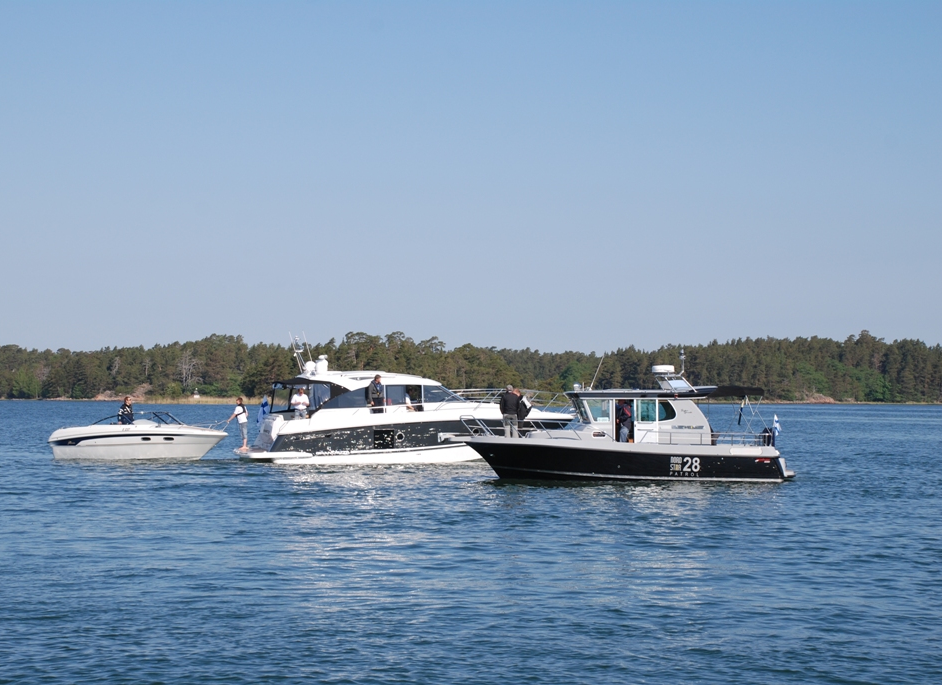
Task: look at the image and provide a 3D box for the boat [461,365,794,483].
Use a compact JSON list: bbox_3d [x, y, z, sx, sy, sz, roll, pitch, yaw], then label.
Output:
[{"bbox_3d":[4.132,2.221,57.845,9.050,3.240,2.950,0,-1,-4],"label":"boat"}]

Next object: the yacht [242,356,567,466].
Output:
[{"bbox_3d":[-2.184,2.410,75.309,12.400,3.720,3.750,1,-2,-20],"label":"yacht"}]

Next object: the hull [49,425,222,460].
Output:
[{"bbox_3d":[-11.768,3.659,76.403,6.200,1.200,2.300,0,-1,4],"label":"hull"}]

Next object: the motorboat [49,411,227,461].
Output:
[{"bbox_3d":[-11.768,3.369,76.410,6.220,1.780,2.300,0,-1,4],"label":"motorboat"}]

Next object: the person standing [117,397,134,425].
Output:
[{"bbox_3d":[-12.329,2.834,76.278,0.400,1.760,0.520,0,-2,18],"label":"person standing"}]

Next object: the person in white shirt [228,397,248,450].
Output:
[{"bbox_3d":[-8.087,2.865,74.600,0.620,1.800,0.500,0,-1,5],"label":"person in white shirt"}]

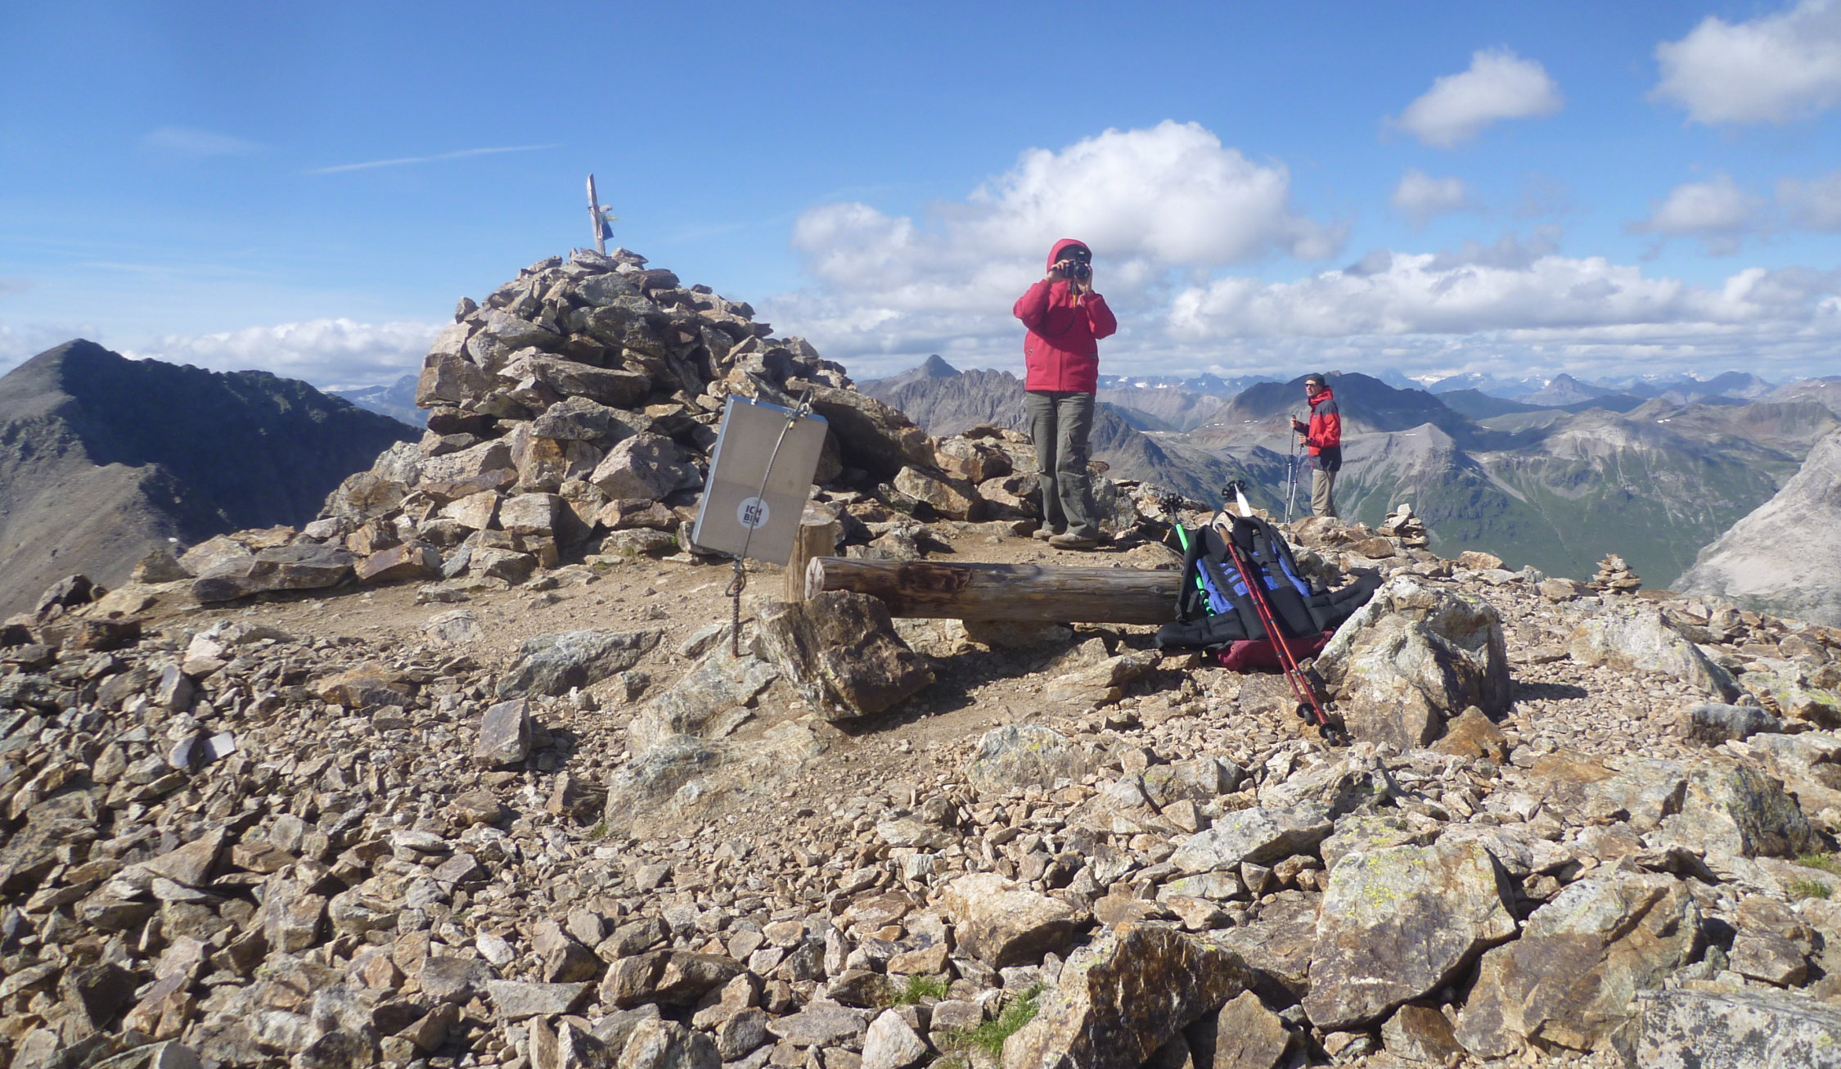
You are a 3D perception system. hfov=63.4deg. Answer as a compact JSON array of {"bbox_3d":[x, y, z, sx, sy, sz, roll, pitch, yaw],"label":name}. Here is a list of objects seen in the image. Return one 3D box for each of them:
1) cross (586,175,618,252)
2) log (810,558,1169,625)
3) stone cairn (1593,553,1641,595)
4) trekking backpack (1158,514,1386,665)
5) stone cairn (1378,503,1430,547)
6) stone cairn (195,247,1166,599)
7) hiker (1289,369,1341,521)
[{"bbox_3d":[-2.054,-2.063,9.600,0.210,0.510,0.120,-6,6,1],"label":"cross"},{"bbox_3d":[0.408,0.247,6.550,1.760,0.250,0.250,-1,6,-8],"label":"log"},{"bbox_3d":[4.282,0.247,9.150,0.290,0.260,0.280,0,6,0],"label":"stone cairn"},{"bbox_3d":[1.452,0.238,6.250,0.880,0.640,0.370,-10,-16,0],"label":"trekking backpack"},{"bbox_3d":[3.278,-0.059,10.100,0.340,0.300,0.320,0,6,0],"label":"stone cairn"},{"bbox_3d":[-1.200,-0.865,9.411,5.700,1.950,4.000,0,6,0],"label":"stone cairn"},{"bbox_3d":[4.170,-0.796,15.700,0.550,1.790,0.520,-2,6,-20],"label":"hiker"}]

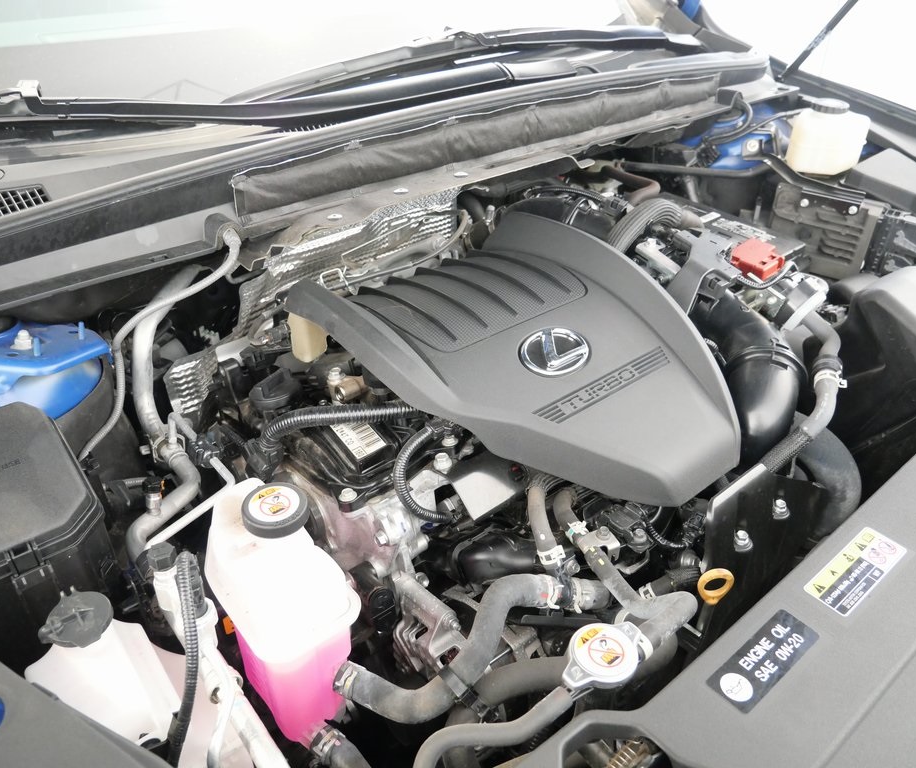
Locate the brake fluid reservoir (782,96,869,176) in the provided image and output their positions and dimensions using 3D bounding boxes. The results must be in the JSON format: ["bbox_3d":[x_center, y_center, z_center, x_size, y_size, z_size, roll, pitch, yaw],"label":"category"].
[{"bbox_3d":[0.561,-0.375,1.080,0.082,0.092,0.088,-25,46,-30],"label":"brake fluid reservoir"}]

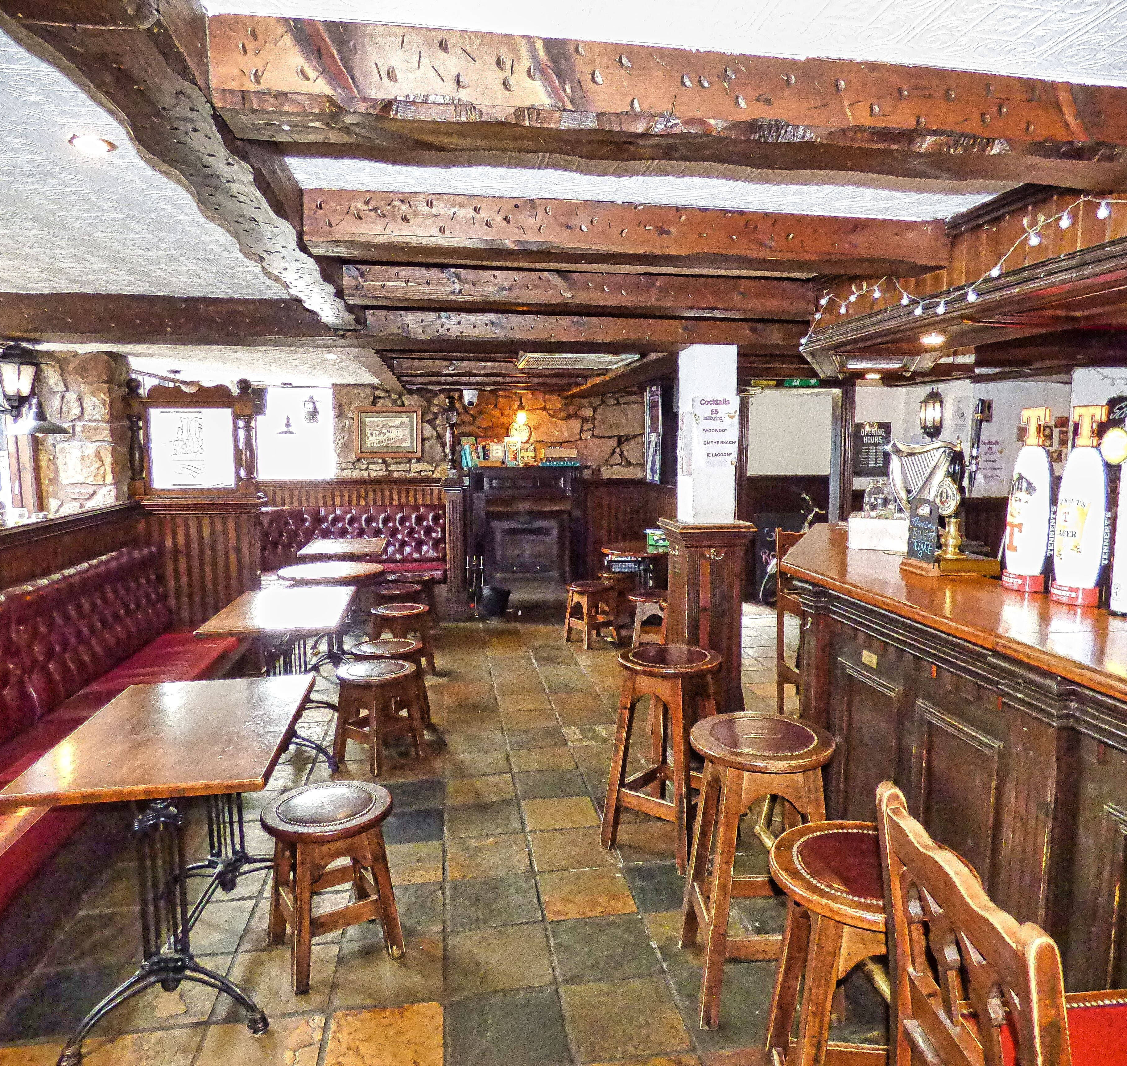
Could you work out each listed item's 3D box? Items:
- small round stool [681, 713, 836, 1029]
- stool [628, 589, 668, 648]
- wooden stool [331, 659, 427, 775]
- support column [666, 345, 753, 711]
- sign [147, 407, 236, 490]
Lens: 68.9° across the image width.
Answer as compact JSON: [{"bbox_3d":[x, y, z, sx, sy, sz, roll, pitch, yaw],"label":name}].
[{"bbox_3d":[0.548,0.925,2.307,0.390,0.732,0.390,0,6,-2],"label":"small round stool"},{"bbox_3d":[0.657,0.663,5.852,0.380,0.462,0.380,-1,6,-8],"label":"stool"},{"bbox_3d":[-0.892,0.881,3.978,0.385,0.462,0.385,-1,6,-8],"label":"wooden stool"},{"bbox_3d":[0.712,0.092,4.135,0.400,1.997,0.400,-1,6,-8],"label":"support column"},{"bbox_3d":[-2.097,-0.476,4.646,0.460,0.466,0.040,-1,6,-8],"label":"sign"}]

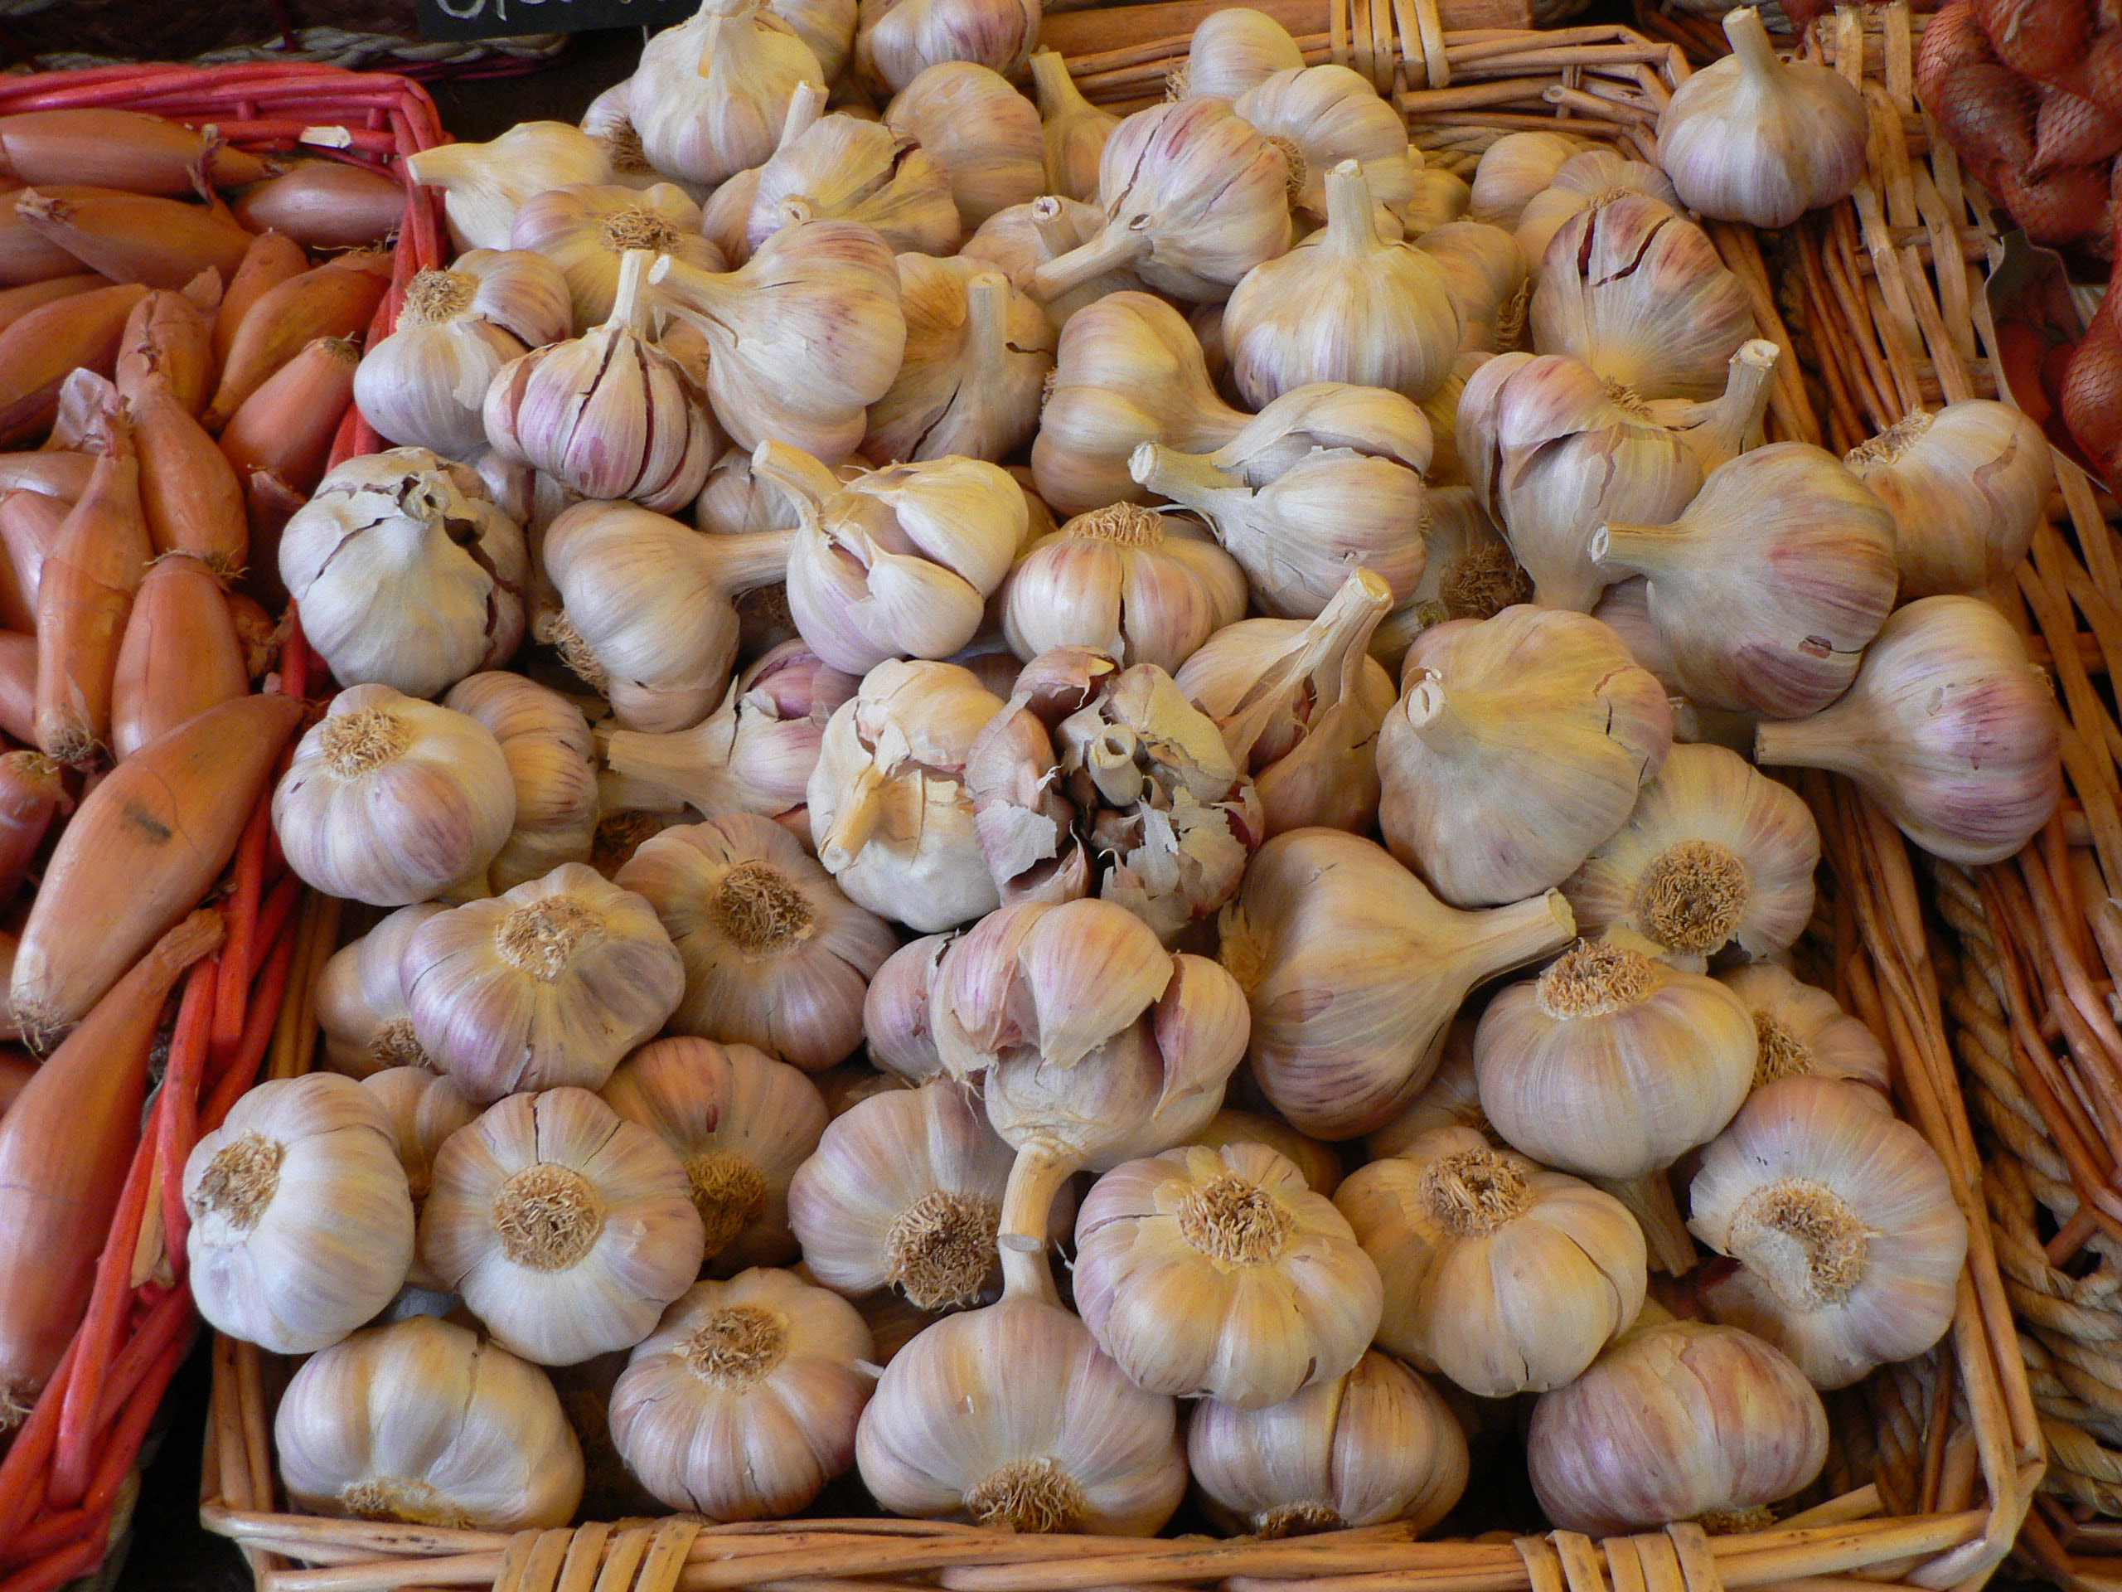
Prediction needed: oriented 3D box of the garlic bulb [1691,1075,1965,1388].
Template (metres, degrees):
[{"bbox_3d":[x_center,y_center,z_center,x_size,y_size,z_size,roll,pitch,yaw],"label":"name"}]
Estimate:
[{"bbox_3d":[0.172,0.096,0.489,0.061,0.061,0.061,31,11,30],"label":"garlic bulb"}]

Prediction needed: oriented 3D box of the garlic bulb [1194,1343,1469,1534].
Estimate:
[{"bbox_3d":[0.057,0.139,0.472,0.059,0.059,0.049,3,68,0],"label":"garlic bulb"}]

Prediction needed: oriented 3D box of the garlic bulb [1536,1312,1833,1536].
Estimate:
[{"bbox_3d":[0.126,0.125,0.461,0.064,0.064,0.067,-20,40,0],"label":"garlic bulb"}]

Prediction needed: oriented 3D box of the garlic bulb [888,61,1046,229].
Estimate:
[{"bbox_3d":[-0.032,-0.199,0.680,0.057,0.054,0.054,-7,90,15],"label":"garlic bulb"}]

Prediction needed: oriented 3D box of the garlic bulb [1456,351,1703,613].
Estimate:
[{"bbox_3d":[0.139,-0.084,0.595,0.064,0.073,0.064,14,6,0],"label":"garlic bulb"}]

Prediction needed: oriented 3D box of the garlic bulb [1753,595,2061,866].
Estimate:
[{"bbox_3d":[0.190,-0.014,0.502,0.069,0.062,0.062,-4,90,-15],"label":"garlic bulb"}]

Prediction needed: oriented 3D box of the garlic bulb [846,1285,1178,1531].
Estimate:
[{"bbox_3d":[-0.008,0.122,0.477,0.068,0.068,0.073,0,45,-1],"label":"garlic bulb"}]

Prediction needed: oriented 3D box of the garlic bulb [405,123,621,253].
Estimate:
[{"bbox_3d":[-0.166,-0.179,0.670,0.066,0.053,0.053,12,0,-18],"label":"garlic bulb"}]

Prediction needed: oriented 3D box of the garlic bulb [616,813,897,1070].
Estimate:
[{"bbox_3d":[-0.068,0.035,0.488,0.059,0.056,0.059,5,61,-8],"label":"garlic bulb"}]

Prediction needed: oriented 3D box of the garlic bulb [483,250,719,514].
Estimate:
[{"bbox_3d":[-0.110,-0.103,0.539,0.057,0.065,0.057,10,35,-13],"label":"garlic bulb"}]

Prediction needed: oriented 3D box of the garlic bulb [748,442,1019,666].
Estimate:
[{"bbox_3d":[-0.043,-0.062,0.532,0.056,0.068,0.056,0,64,44],"label":"garlic bulb"}]

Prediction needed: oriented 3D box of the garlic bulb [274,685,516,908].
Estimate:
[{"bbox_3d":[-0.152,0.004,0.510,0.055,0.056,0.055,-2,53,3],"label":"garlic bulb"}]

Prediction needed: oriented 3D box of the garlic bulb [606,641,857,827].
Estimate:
[{"bbox_3d":[-0.079,-0.013,0.570,0.075,0.057,0.057,-7,90,-6],"label":"garlic bulb"}]

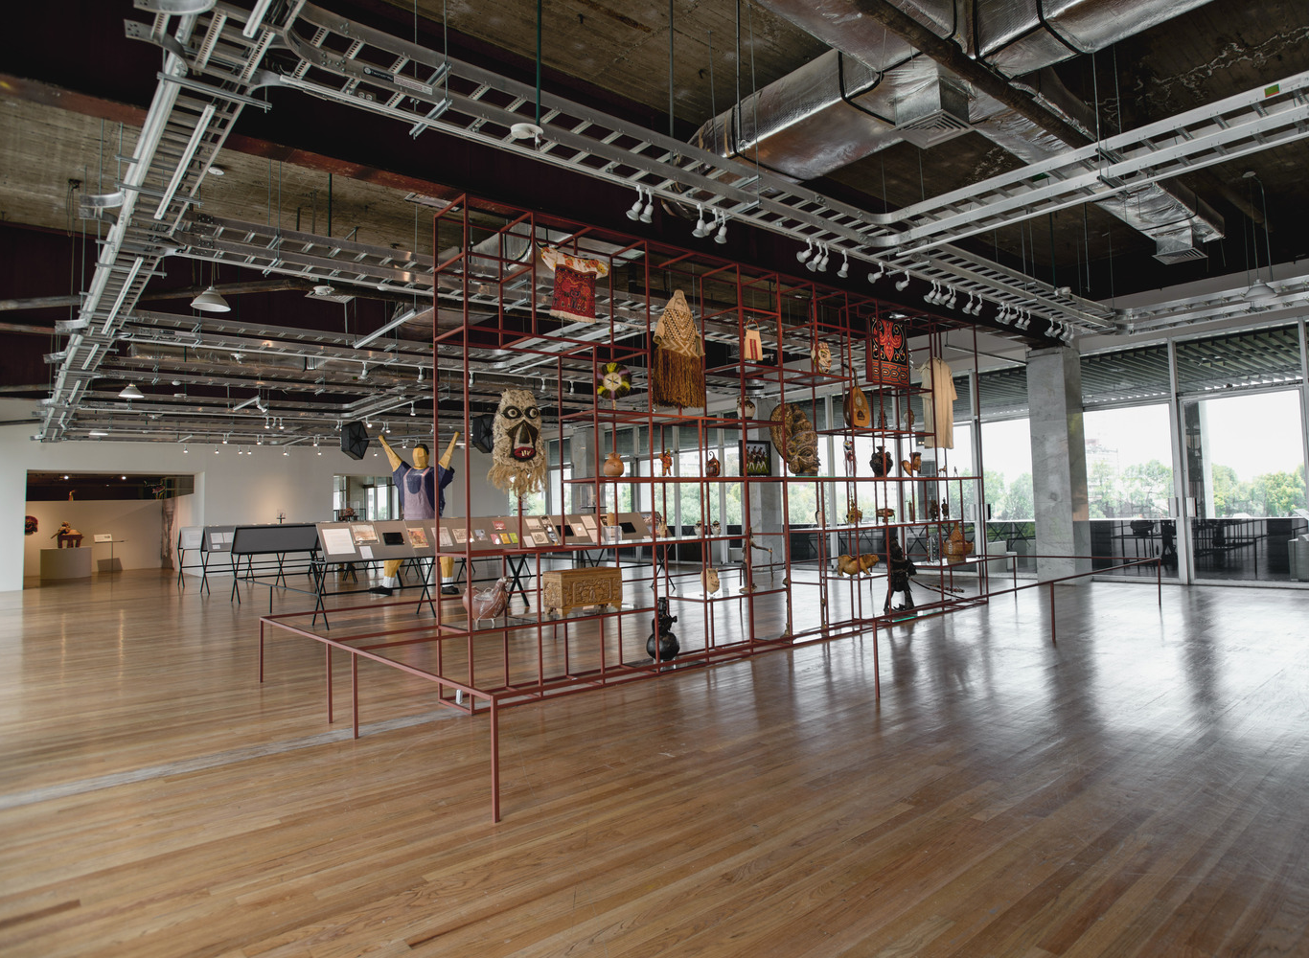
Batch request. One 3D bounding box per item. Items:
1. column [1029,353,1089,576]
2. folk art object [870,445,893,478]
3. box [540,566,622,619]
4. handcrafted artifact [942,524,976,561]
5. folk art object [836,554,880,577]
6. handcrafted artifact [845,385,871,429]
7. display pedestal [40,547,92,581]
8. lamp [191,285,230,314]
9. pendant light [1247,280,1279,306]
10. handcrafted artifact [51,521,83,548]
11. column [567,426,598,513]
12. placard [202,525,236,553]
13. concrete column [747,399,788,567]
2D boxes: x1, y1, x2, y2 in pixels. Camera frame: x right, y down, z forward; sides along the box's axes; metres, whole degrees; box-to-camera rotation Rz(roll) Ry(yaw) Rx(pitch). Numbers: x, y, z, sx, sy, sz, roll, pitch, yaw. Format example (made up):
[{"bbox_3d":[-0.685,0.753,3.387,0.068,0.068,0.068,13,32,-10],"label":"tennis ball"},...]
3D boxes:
[{"bbox_3d":[7.050,-0.222,11.821,0.620,4.030,0.620,0,-3,-37],"label":"column"},{"bbox_3d":[2.892,-0.207,8.613,0.280,0.400,0.280,-2,-2,19],"label":"folk art object"},{"bbox_3d":[-0.649,0.990,5.955,0.547,0.365,0.343,0,-3,-34],"label":"box"},{"bbox_3d":[4.311,0.917,9.636,0.410,0.540,0.410,0,-3,-37],"label":"handcrafted artifact"},{"bbox_3d":[2.462,1.050,8.188,0.470,0.270,0.230,-2,-2,5],"label":"folk art object"},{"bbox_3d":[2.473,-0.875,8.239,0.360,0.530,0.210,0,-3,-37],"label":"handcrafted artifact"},{"bbox_3d":[-16.360,2.339,18.870,1.071,0.801,1.071,0,-3,-41],"label":"display pedestal"},{"bbox_3d":[-4.543,-1.852,6.941,0.335,0.210,0.335,0,-3,-33],"label":"lamp"},{"bbox_3d":[7.063,-2.197,7.904,0.320,0.215,0.320,-4,-3,42],"label":"pendant light"},{"bbox_3d":[-15.764,1.499,18.189,0.550,0.700,0.420,-3,-3,28],"label":"handcrafted artifact"},{"bbox_3d":[-2.025,0.482,20.687,0.620,4.030,0.620,0,-3,-37],"label":"column"},{"bbox_3d":[-9.278,1.280,14.457,0.620,0.600,0.060,0,-36,-37],"label":"placard"},{"bbox_3d":[2.539,0.095,15.392,0.800,3.900,0.520,0,-3,-42],"label":"concrete column"}]

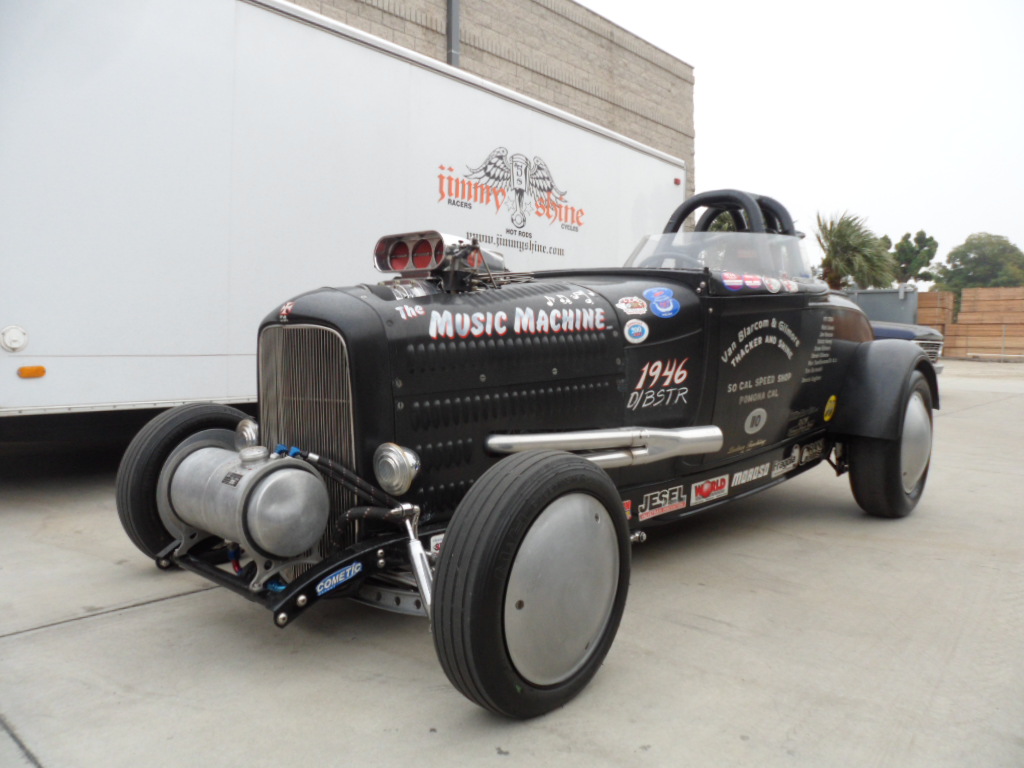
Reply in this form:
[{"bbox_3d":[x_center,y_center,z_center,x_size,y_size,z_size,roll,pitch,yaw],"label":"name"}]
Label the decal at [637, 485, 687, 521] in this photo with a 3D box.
[{"bbox_3d":[0.513,0.404,2.600,0.280,0.083,0.010,-5,7,-44],"label":"decal"}]

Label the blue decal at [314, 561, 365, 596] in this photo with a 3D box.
[{"bbox_3d":[-0.422,0.478,1.889,0.129,0.024,0.010,-24,19,-39],"label":"blue decal"}]

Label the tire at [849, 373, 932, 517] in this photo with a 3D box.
[{"bbox_3d":[1.852,0.288,3.738,0.235,0.712,0.712,4,5,40],"label":"tire"}]

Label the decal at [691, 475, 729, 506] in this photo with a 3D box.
[{"bbox_3d":[0.739,0.394,2.860,0.245,0.080,0.010,-6,8,-41],"label":"decal"}]

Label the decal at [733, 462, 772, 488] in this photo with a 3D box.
[{"bbox_3d":[0.948,0.359,3.047,0.278,0.051,0.010,-8,9,-42],"label":"decal"}]

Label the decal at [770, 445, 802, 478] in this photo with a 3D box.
[{"bbox_3d":[1.149,0.327,3.226,0.236,0.095,0.010,-12,12,-41],"label":"decal"}]

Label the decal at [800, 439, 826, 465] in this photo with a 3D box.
[{"bbox_3d":[1.390,0.311,3.556,0.010,0.070,0.297,4,8,41],"label":"decal"}]

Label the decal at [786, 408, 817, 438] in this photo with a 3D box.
[{"bbox_3d":[1.298,0.167,3.421,0.010,0.094,0.318,4,8,42],"label":"decal"}]

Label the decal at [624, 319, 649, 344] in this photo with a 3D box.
[{"bbox_3d":[0.418,-0.175,2.576,0.105,0.092,0.012,-2,-17,-36],"label":"decal"}]

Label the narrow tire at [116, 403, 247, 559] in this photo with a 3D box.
[{"bbox_3d":[-1.104,0.362,2.764,0.136,0.584,0.584,4,5,41],"label":"narrow tire"}]

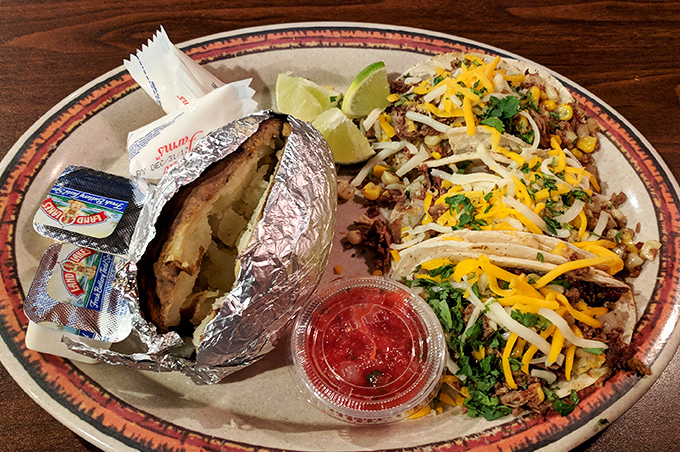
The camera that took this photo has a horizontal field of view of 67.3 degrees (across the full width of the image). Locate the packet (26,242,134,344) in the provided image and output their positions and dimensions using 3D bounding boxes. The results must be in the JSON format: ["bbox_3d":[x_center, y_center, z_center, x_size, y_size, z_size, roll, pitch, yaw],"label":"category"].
[{"bbox_3d":[-0.120,0.036,0.239,0.046,0.014,0.040,21,44,-15],"label":"packet"}]

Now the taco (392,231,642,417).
[{"bbox_3d":[0.077,0.049,0.230,0.105,0.035,0.064,5,55,3],"label":"taco"}]

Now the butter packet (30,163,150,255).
[{"bbox_3d":[-0.127,-0.004,0.266,0.047,0.014,0.040,19,53,-2],"label":"butter packet"}]

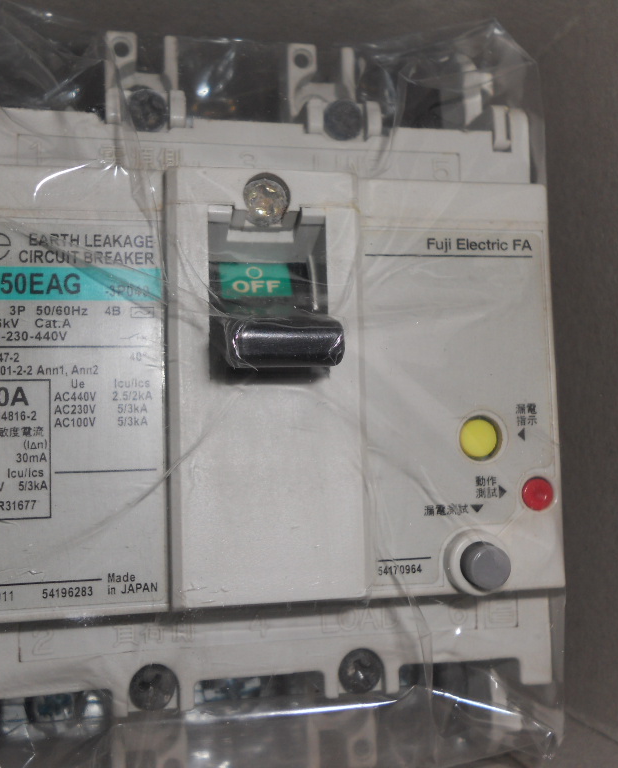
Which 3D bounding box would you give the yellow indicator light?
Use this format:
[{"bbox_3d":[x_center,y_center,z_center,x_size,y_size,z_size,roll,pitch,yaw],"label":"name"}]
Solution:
[{"bbox_3d":[0.020,0.007,0.114,0.005,0.002,0.005,-1,85,-11],"label":"yellow indicator light"}]

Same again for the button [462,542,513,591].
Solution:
[{"bbox_3d":[0.020,0.021,0.108,0.005,0.003,0.005,-1,85,-11],"label":"button"}]

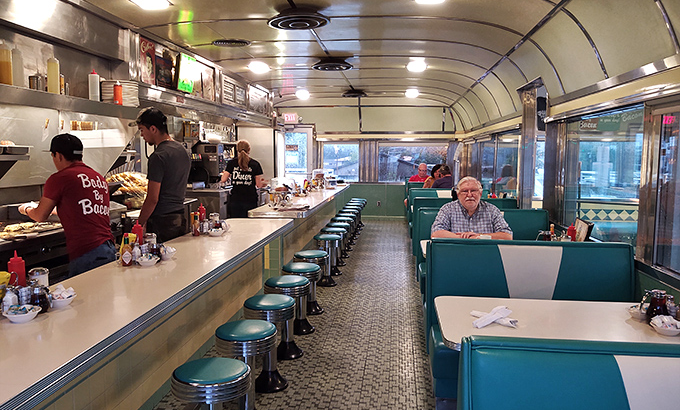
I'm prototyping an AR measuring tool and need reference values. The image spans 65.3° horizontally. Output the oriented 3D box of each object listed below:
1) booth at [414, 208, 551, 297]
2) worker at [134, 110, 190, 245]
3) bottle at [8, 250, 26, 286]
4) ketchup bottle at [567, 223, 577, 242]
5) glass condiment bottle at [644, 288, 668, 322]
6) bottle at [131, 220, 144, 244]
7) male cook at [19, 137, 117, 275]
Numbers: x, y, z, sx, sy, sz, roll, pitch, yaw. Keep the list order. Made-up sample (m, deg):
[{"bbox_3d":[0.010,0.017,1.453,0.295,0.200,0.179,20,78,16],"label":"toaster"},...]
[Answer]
[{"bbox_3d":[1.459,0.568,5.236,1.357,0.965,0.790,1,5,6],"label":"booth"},{"bbox_3d":[-1.386,0.139,4.117,0.390,1.760,0.480,1,6,3],"label":"worker"},{"bbox_3d":[-1.345,0.301,2.205,0.071,0.205,0.071,1,6,6],"label":"bottle"},{"bbox_3d":[1.985,0.289,4.542,0.080,0.232,0.080,1,5,6],"label":"ketchup bottle"},{"bbox_3d":[1.607,0.500,2.680,0.110,0.155,0.113,1,5,6],"label":"glass condiment bottle"},{"bbox_3d":[-1.258,0.196,3.294,0.070,0.200,0.070,1,6,6],"label":"bottle"},{"bbox_3d":[-1.686,0.309,3.408,0.640,1.570,0.500,1,6,11],"label":"male cook"}]

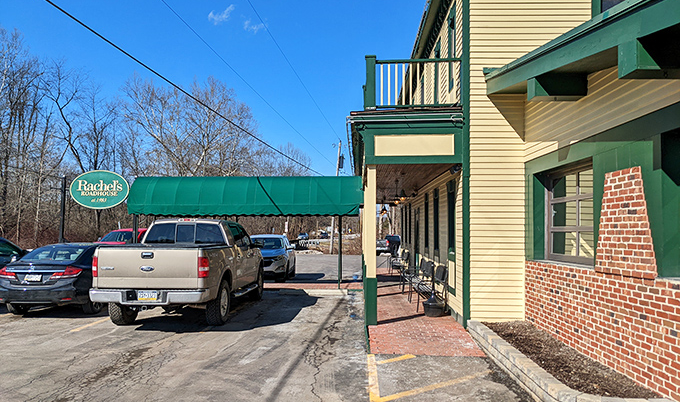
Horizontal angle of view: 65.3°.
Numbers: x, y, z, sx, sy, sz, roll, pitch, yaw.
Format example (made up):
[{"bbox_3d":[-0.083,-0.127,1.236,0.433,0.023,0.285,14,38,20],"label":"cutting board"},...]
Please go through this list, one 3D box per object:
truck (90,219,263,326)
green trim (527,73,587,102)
[{"bbox_3d":[-3.020,1.440,11.600,2.050,1.970,5.700,0,-3,2],"label":"truck"},{"bbox_3d":[3.010,-1.570,7.360,0.730,0.290,0.300,0,-3,1],"label":"green trim"}]

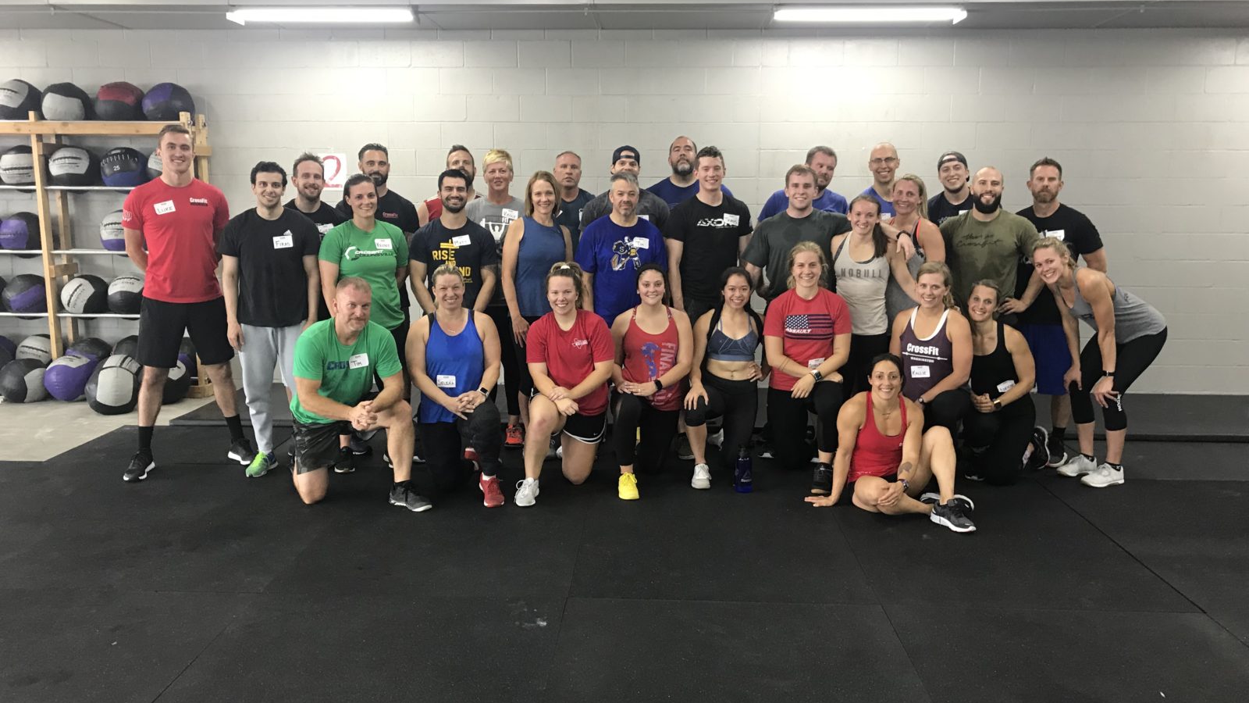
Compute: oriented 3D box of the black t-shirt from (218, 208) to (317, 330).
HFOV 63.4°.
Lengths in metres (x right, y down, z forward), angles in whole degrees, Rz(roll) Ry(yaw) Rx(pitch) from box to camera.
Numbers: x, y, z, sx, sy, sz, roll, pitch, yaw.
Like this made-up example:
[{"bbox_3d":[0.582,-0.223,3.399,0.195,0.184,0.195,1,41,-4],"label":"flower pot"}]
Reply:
[{"bbox_3d":[-2.010,-0.485,5.722,0.516,0.653,0.280,-2,9,-15],"label":"black t-shirt"}]

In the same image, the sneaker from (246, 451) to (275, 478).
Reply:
[{"bbox_3d":[-2.024,0.613,5.648,0.102,0.115,0.280,3,10,14],"label":"sneaker"}]

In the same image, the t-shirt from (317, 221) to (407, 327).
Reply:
[{"bbox_3d":[-1.472,-0.445,5.714,0.482,0.597,0.280,-2,9,-12],"label":"t-shirt"}]

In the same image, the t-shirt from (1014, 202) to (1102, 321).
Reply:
[{"bbox_3d":[2.442,-0.504,5.832,0.590,0.690,0.300,3,10,18],"label":"t-shirt"}]

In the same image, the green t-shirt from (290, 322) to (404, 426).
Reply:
[{"bbox_3d":[-1.420,0.102,5.148,0.530,0.520,0.330,1,23,-17],"label":"green t-shirt"}]

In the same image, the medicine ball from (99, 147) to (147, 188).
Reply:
[{"bbox_3d":[-3.748,-1.351,7.575,0.350,0.350,0.350,0,9,0],"label":"medicine ball"}]

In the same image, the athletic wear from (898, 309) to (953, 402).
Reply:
[{"bbox_3d":[1.629,0.029,5.433,0.320,0.540,0.250,3,16,16],"label":"athletic wear"}]

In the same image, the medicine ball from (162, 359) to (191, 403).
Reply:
[{"bbox_3d":[-3.400,0.221,7.484,0.350,0.350,0.350,0,9,0],"label":"medicine ball"}]

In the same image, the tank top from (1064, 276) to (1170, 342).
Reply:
[{"bbox_3d":[2.624,-0.214,5.418,0.550,0.270,0.340,35,1,-15],"label":"tank top"}]

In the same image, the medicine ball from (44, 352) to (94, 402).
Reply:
[{"bbox_3d":[-4.068,0.195,7.409,0.335,0.330,0.335,0,10,0],"label":"medicine ball"}]

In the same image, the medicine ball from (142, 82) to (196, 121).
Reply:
[{"bbox_3d":[-3.371,-1.803,7.477,0.350,0.350,0.350,0,10,0],"label":"medicine ball"}]

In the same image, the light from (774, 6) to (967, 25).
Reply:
[{"bbox_3d":[1.655,-2.290,6.906,1.270,0.075,0.280,0,9,2],"label":"light"}]

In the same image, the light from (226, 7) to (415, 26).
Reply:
[{"bbox_3d":[-1.994,-2.240,6.738,1.220,0.095,0.300,1,10,2],"label":"light"}]

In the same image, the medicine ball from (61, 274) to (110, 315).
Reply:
[{"bbox_3d":[-4.271,-0.429,8.000,0.360,0.352,0.360,0,9,0],"label":"medicine ball"}]

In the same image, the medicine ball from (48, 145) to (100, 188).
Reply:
[{"bbox_3d":[-4.042,-1.339,7.433,0.340,0.335,0.340,0,10,0],"label":"medicine ball"}]

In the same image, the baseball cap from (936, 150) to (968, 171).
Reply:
[{"bbox_3d":[2.071,-1.174,6.366,0.180,0.135,0.260,4,-8,22],"label":"baseball cap"}]

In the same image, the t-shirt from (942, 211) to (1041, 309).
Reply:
[{"bbox_3d":[2.080,-0.501,5.807,0.537,0.600,0.280,3,10,19],"label":"t-shirt"}]

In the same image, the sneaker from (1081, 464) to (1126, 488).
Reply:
[{"bbox_3d":[2.607,0.667,5.494,0.260,0.115,0.098,-5,10,-28],"label":"sneaker"}]

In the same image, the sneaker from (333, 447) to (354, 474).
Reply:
[{"bbox_3d":[-1.615,0.616,5.827,0.097,0.110,0.260,-2,9,-15],"label":"sneaker"}]

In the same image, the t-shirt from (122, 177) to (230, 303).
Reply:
[{"bbox_3d":[-2.475,-0.613,5.590,0.560,0.690,0.300,-3,10,-18],"label":"t-shirt"}]

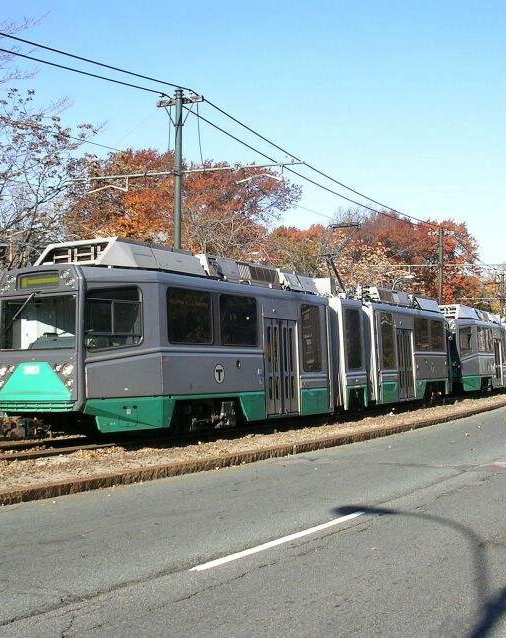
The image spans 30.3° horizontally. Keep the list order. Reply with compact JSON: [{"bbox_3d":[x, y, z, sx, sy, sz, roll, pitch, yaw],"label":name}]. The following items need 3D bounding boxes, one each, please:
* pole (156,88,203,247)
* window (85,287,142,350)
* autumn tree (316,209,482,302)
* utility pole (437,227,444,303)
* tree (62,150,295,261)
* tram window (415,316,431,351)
[{"bbox_3d":[-1.840,-1.500,22.700,1.250,8.200,0.300,1,-1,29],"label":"pole"},{"bbox_3d":[-2.344,0.000,15.800,0.090,1.070,1.280,-3,-4,40],"label":"window"},{"bbox_3d":[14.126,-2.900,90.000,16.000,15.500,13.000,0,-1,0],"label":"autumn tree"},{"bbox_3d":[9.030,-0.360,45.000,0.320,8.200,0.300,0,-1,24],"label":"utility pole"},{"bbox_3d":[-4.900,-4.700,65.000,16.500,14.400,13.000,0,-1,0],"label":"tree"},{"bbox_3d":[5.339,0.457,29.400,0.070,1.050,1.500,-2,-4,28],"label":"tram window"}]

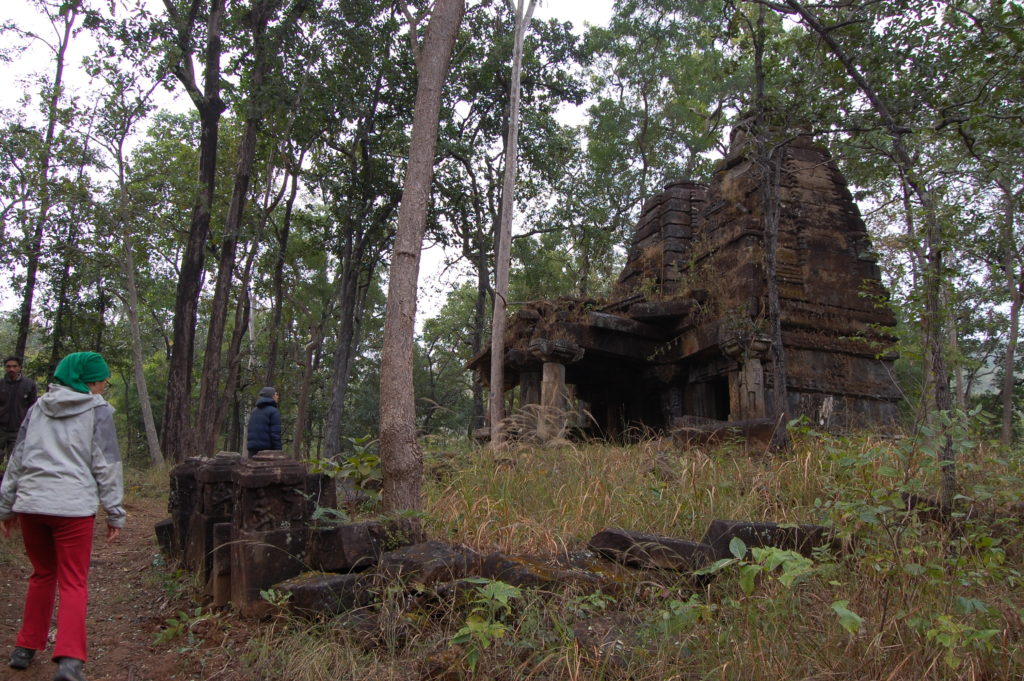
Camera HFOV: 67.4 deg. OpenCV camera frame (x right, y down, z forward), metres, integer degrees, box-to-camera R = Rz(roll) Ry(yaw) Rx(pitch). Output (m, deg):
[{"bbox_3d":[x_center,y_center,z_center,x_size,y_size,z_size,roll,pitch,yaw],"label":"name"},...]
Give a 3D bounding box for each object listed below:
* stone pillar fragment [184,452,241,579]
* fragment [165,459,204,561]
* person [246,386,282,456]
[{"bbox_3d":[-2.430,1.470,6.500,0.500,1.040,0.480,7,-10,-30],"label":"stone pillar fragment"},{"bbox_3d":[-2.970,1.570,7.250,0.480,0.960,0.460,7,-10,-30],"label":"fragment"},{"bbox_3d":[-3.515,1.506,10.900,0.550,1.720,0.380,-3,-10,30],"label":"person"}]

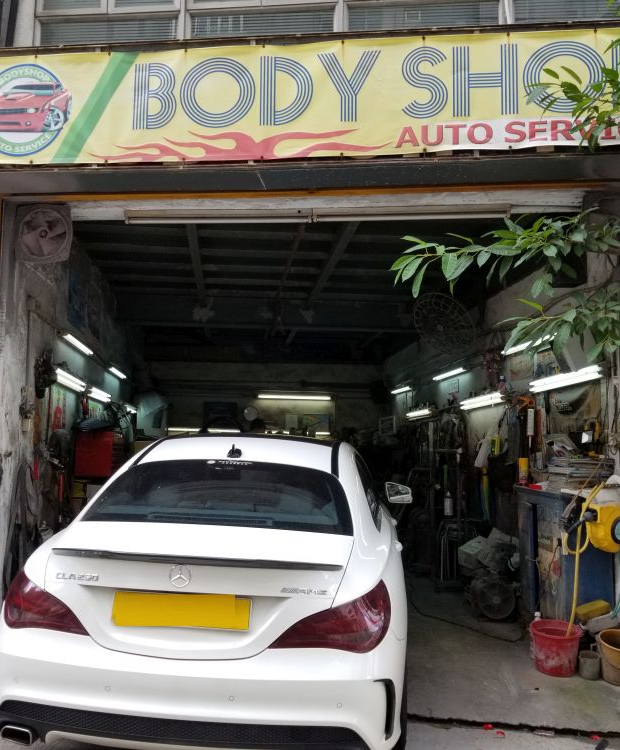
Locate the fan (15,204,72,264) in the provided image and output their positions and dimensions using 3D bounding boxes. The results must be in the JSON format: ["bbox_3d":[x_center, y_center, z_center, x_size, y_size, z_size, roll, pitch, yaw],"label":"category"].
[{"bbox_3d":[-1.732,-0.916,4.881,0.355,0.365,0.130,0,-6,6],"label":"fan"}]

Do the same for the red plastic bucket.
[{"bbox_3d":[1.587,1.754,4.829,0.320,0.285,0.320,1,-6,0],"label":"red plastic bucket"}]

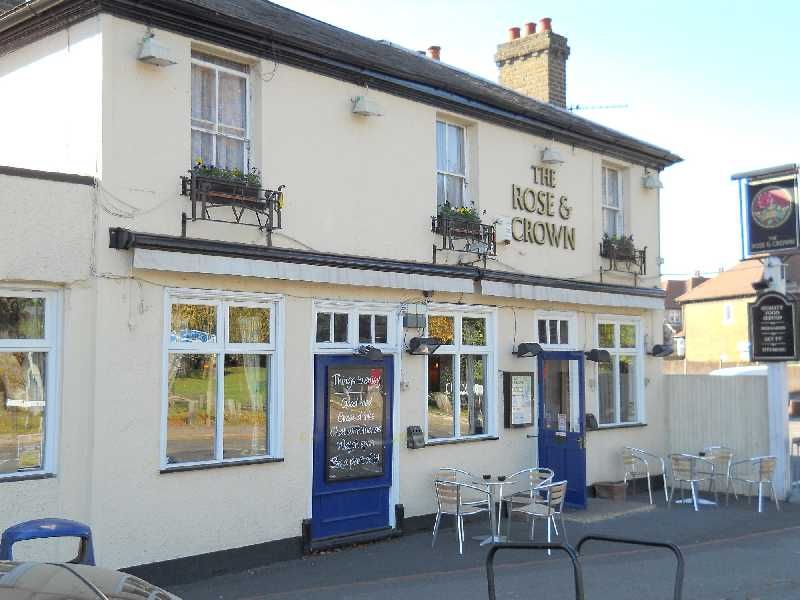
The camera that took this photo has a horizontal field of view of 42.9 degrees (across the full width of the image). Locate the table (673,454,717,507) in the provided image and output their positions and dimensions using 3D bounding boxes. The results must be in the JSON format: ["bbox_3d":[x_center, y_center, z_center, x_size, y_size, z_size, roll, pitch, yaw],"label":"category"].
[{"bbox_3d":[4.287,2.594,14.689,0.618,0.709,0.618,-2,-4,41],"label":"table"}]

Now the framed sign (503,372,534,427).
[{"bbox_3d":[1.651,1.393,14.123,0.100,0.765,0.620,-3,-4,42],"label":"framed sign"}]

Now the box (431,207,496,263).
[{"bbox_3d":[0.790,-0.752,12.245,0.294,0.557,0.912,-2,-4,41],"label":"box"}]

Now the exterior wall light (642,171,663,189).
[{"bbox_3d":[4.105,-1.930,16.476,0.220,0.240,0.290,-3,-5,42],"label":"exterior wall light"}]

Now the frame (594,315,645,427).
[{"bbox_3d":[3.384,1.093,15.669,0.130,1.710,1.510,-3,-5,42],"label":"frame"}]

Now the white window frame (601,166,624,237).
[{"bbox_3d":[3.373,-1.483,16.552,0.100,1.380,0.880,-3,-4,42],"label":"white window frame"}]

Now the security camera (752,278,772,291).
[{"bbox_3d":[5.329,-0.228,14.950,0.270,0.150,0.120,2,-4,-25],"label":"security camera"}]

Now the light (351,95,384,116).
[{"bbox_3d":[-0.366,-2.119,10.991,0.284,0.203,0.253,-2,-4,41],"label":"light"}]

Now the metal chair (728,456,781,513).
[{"bbox_3d":[4.910,2.543,14.100,0.550,0.730,0.530,-2,-4,35],"label":"metal chair"}]

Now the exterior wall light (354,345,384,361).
[{"bbox_3d":[-0.359,0.584,10.868,0.294,0.172,0.233,-2,-4,41],"label":"exterior wall light"}]

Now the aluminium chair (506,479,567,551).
[{"bbox_3d":[1.530,2.367,11.205,0.560,0.725,0.540,-3,-4,39],"label":"aluminium chair"}]

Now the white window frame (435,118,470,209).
[{"bbox_3d":[0.582,-1.621,13.011,0.100,1.380,0.869,-3,-5,42],"label":"white window frame"}]

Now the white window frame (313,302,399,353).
[{"bbox_3d":[-0.463,0.319,11.457,0.120,0.565,1.435,-3,-5,42],"label":"white window frame"}]

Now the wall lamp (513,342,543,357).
[{"bbox_3d":[1.776,0.689,14.152,0.300,0.195,0.290,-3,-4,42],"label":"wall lamp"}]

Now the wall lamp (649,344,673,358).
[{"bbox_3d":[4.196,0.811,16.327,0.260,0.190,0.390,-3,-5,42],"label":"wall lamp"}]

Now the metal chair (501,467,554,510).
[{"bbox_3d":[1.513,2.375,11.873,0.537,0.740,0.578,-2,-4,41],"label":"metal chair"}]

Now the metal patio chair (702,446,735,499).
[{"bbox_3d":[4.703,2.611,15.132,0.537,0.740,0.578,-2,-4,41],"label":"metal patio chair"}]

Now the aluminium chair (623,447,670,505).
[{"bbox_3d":[3.568,2.585,14.930,0.578,0.740,0.527,-2,-4,41],"label":"aluminium chair"}]

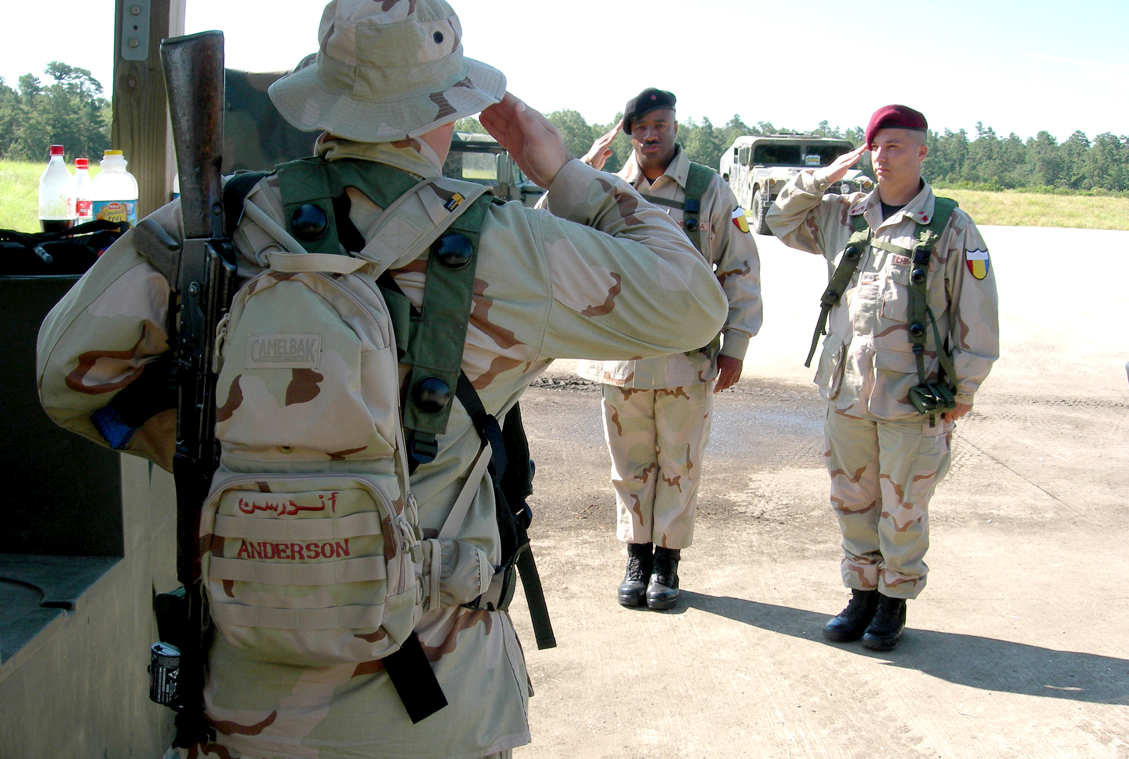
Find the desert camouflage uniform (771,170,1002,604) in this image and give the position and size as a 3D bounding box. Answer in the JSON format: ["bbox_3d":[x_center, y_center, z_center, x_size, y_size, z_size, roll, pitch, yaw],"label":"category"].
[{"bbox_3d":[1.085,0.038,4.560,0.720,1.450,0.400,8,12,35],"label":"desert camouflage uniform"}]

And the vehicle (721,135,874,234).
[{"bbox_3d":[4.455,-3.828,26.047,2.200,1.850,4.600,2,9,0],"label":"vehicle"}]

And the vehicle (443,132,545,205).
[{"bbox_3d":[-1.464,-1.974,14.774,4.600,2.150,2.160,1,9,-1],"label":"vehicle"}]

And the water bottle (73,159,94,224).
[{"bbox_3d":[-1.145,-0.406,3.180,0.073,0.240,0.073,-2,10,-19],"label":"water bottle"}]

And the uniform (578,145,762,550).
[{"bbox_3d":[0.307,-0.057,4.724,0.780,1.450,0.420,4,10,13],"label":"uniform"}]

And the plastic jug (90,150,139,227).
[{"bbox_3d":[-1.046,-0.401,3.120,0.108,0.265,0.108,-2,10,-18],"label":"plastic jug"}]

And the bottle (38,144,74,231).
[{"bbox_3d":[-1.175,-0.404,3.100,0.088,0.280,0.088,-2,10,-20],"label":"bottle"}]

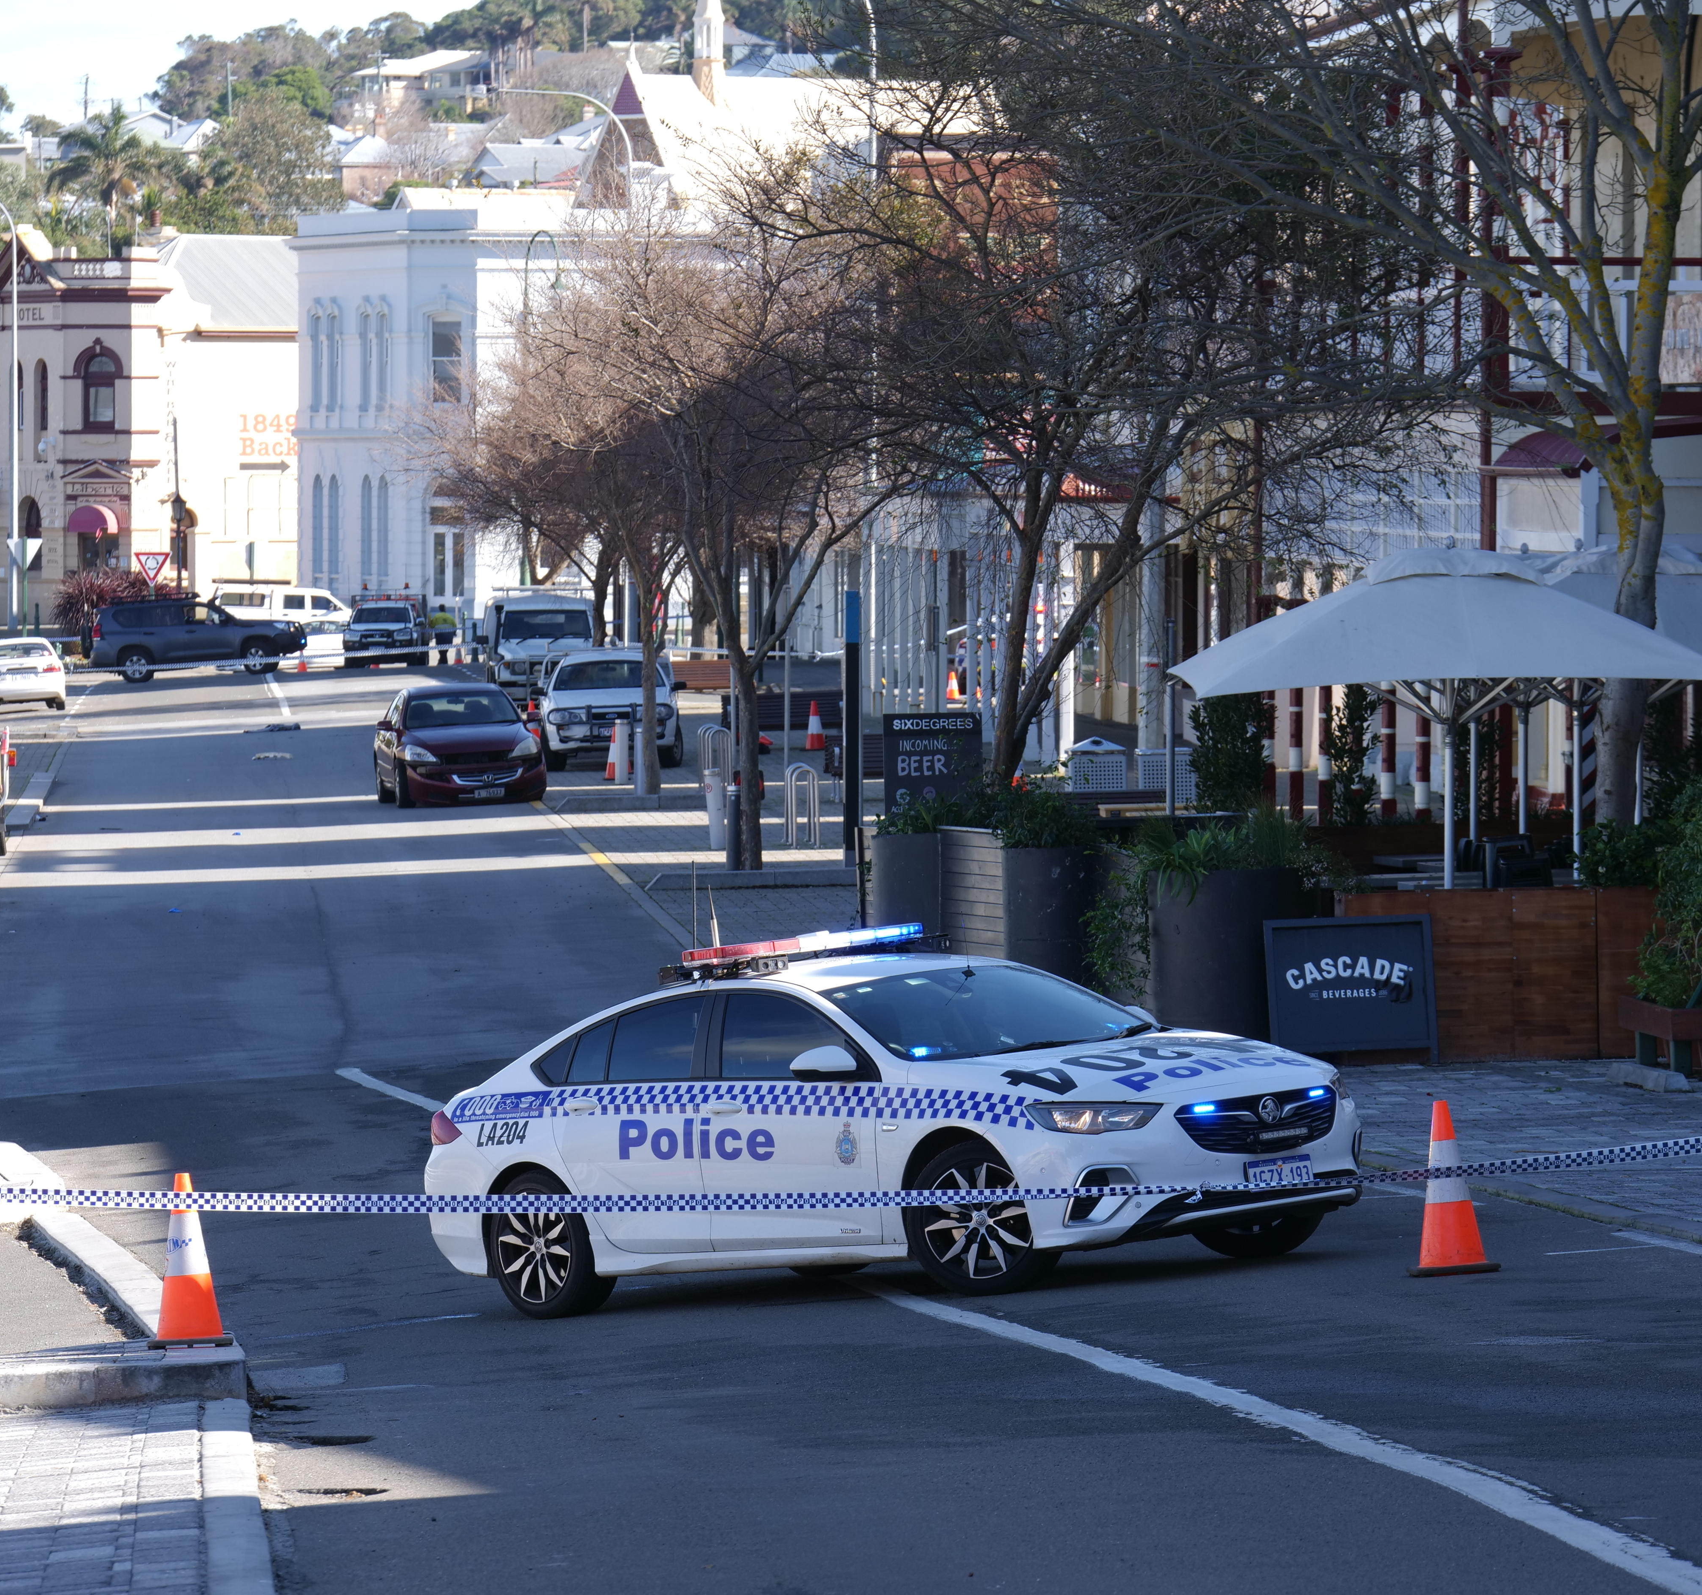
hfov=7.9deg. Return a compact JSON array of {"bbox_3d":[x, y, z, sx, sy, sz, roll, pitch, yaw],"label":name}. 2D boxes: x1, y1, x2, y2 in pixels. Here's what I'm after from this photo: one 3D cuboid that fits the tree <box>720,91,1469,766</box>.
[{"bbox_3d":[1.722,-2.038,90.000,5.200,6.300,5.000,0,1,-3],"label":"tree"}]

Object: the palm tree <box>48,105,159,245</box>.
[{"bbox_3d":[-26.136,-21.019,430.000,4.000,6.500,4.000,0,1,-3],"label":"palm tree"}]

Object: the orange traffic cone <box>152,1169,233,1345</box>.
[{"bbox_3d":[-2.670,1.879,49.800,0.355,0.710,0.355,-1,1,-3],"label":"orange traffic cone"}]

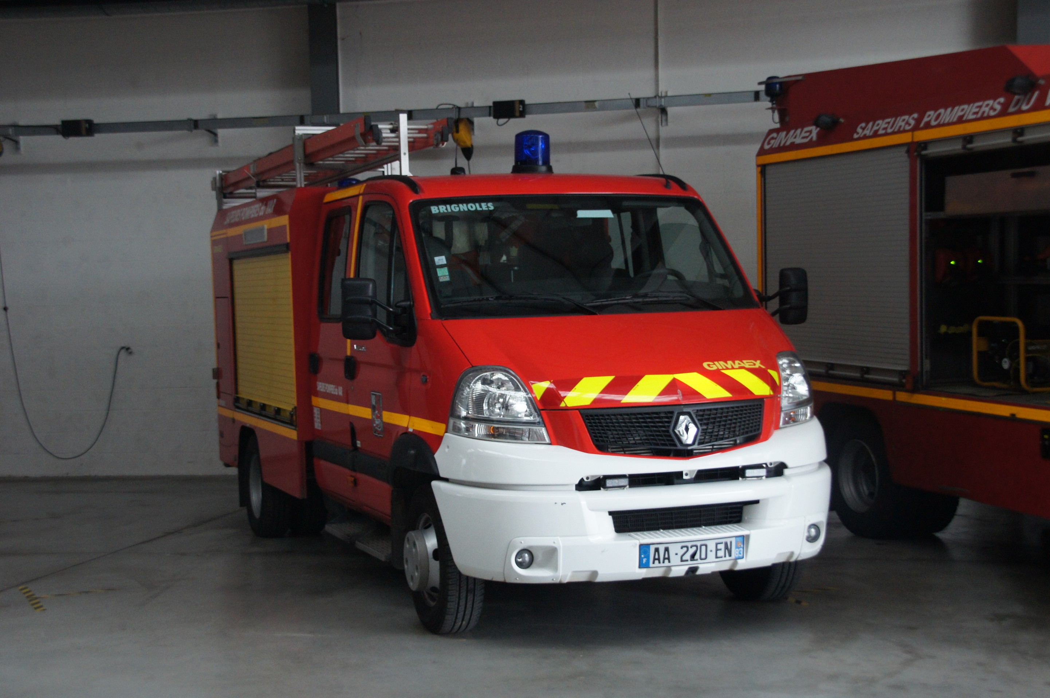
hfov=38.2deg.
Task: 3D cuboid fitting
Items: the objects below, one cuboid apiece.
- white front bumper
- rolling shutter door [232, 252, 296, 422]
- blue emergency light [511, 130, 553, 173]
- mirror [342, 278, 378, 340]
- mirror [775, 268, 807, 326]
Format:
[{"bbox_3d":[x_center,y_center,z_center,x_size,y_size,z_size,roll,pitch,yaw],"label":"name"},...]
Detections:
[{"bbox_3d":[0.637,0.671,6.954,2.010,0.673,0.663,-2,2,-22],"label":"white front bumper"},{"bbox_3d":[-1.681,-0.093,9.800,0.060,1.013,1.785,-2,2,-22],"label":"rolling shutter door"},{"bbox_3d":[0.037,-1.083,8.296,0.246,0.241,0.246,-1,2,0],"label":"blue emergency light"},{"bbox_3d":[-0.790,-0.196,7.217,0.166,0.301,0.090,-1,2,-6],"label":"mirror"},{"bbox_3d":[1.434,-0.276,8.106,0.166,0.301,0.090,-3,3,-35],"label":"mirror"}]

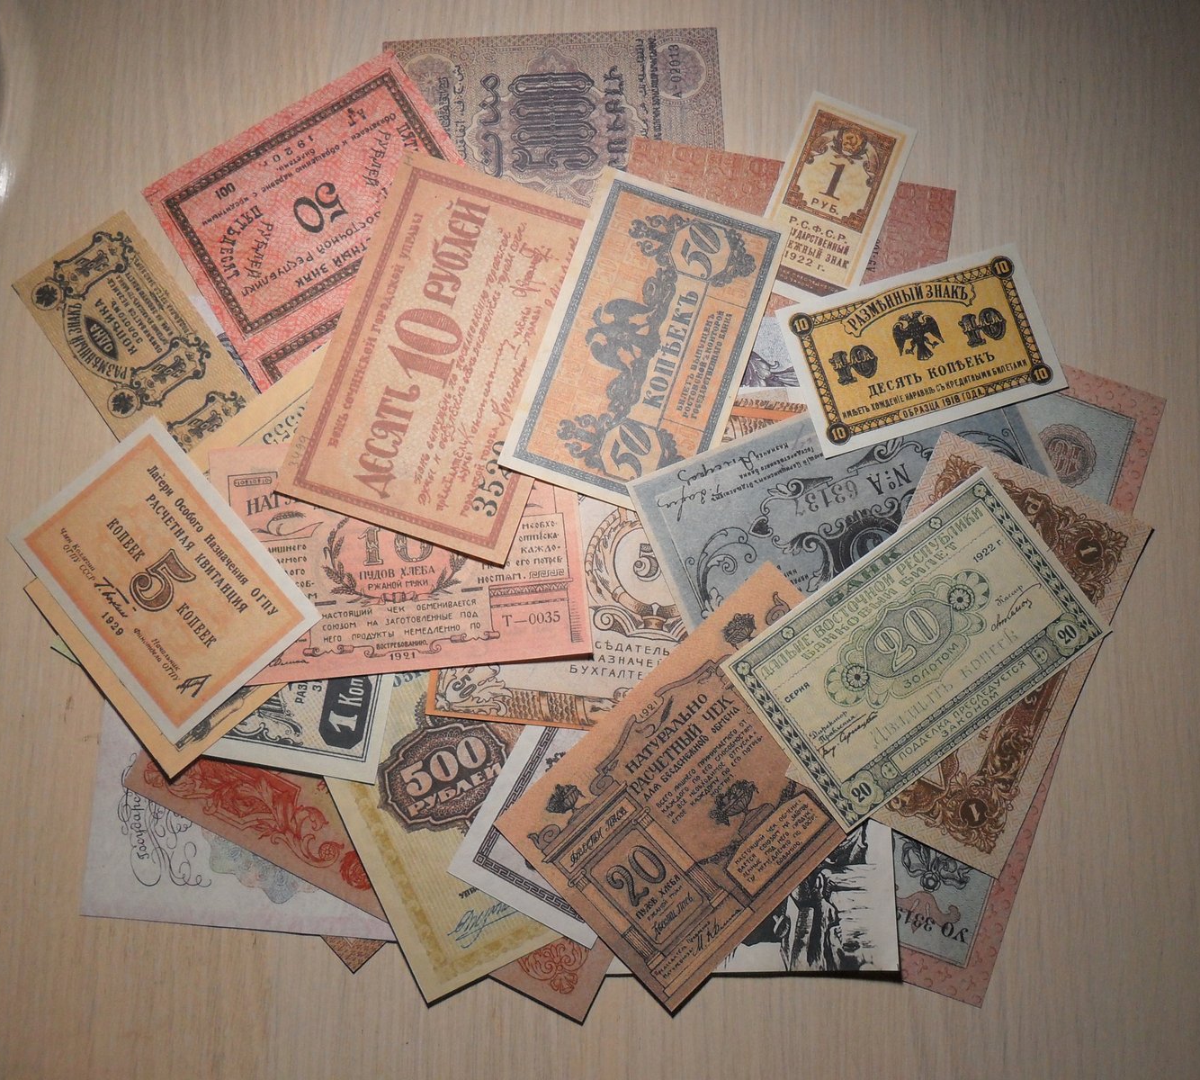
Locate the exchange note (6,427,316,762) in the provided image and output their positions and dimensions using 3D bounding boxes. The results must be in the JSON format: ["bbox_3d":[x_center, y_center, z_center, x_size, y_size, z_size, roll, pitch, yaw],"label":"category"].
[{"bbox_3d":[-0.137,0.011,0.355,0.058,0.002,0.086,-42,85,-6],"label":"exchange note"}]

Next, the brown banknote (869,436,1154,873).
[{"bbox_3d":[0.119,0.035,0.358,0.074,0.002,0.123,26,82,2],"label":"brown banknote"}]

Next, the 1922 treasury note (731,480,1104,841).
[{"bbox_3d":[0.101,0.034,0.358,0.108,0.002,0.065,-36,84,-6],"label":"1922 treasury note"}]

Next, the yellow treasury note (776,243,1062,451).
[{"bbox_3d":[0.106,-0.063,0.371,0.085,0.002,0.052,-16,83,-3],"label":"yellow treasury note"}]

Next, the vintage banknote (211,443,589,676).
[{"bbox_3d":[-0.063,0.004,0.358,0.115,0.002,0.077,-6,82,-2],"label":"vintage banknote"}]

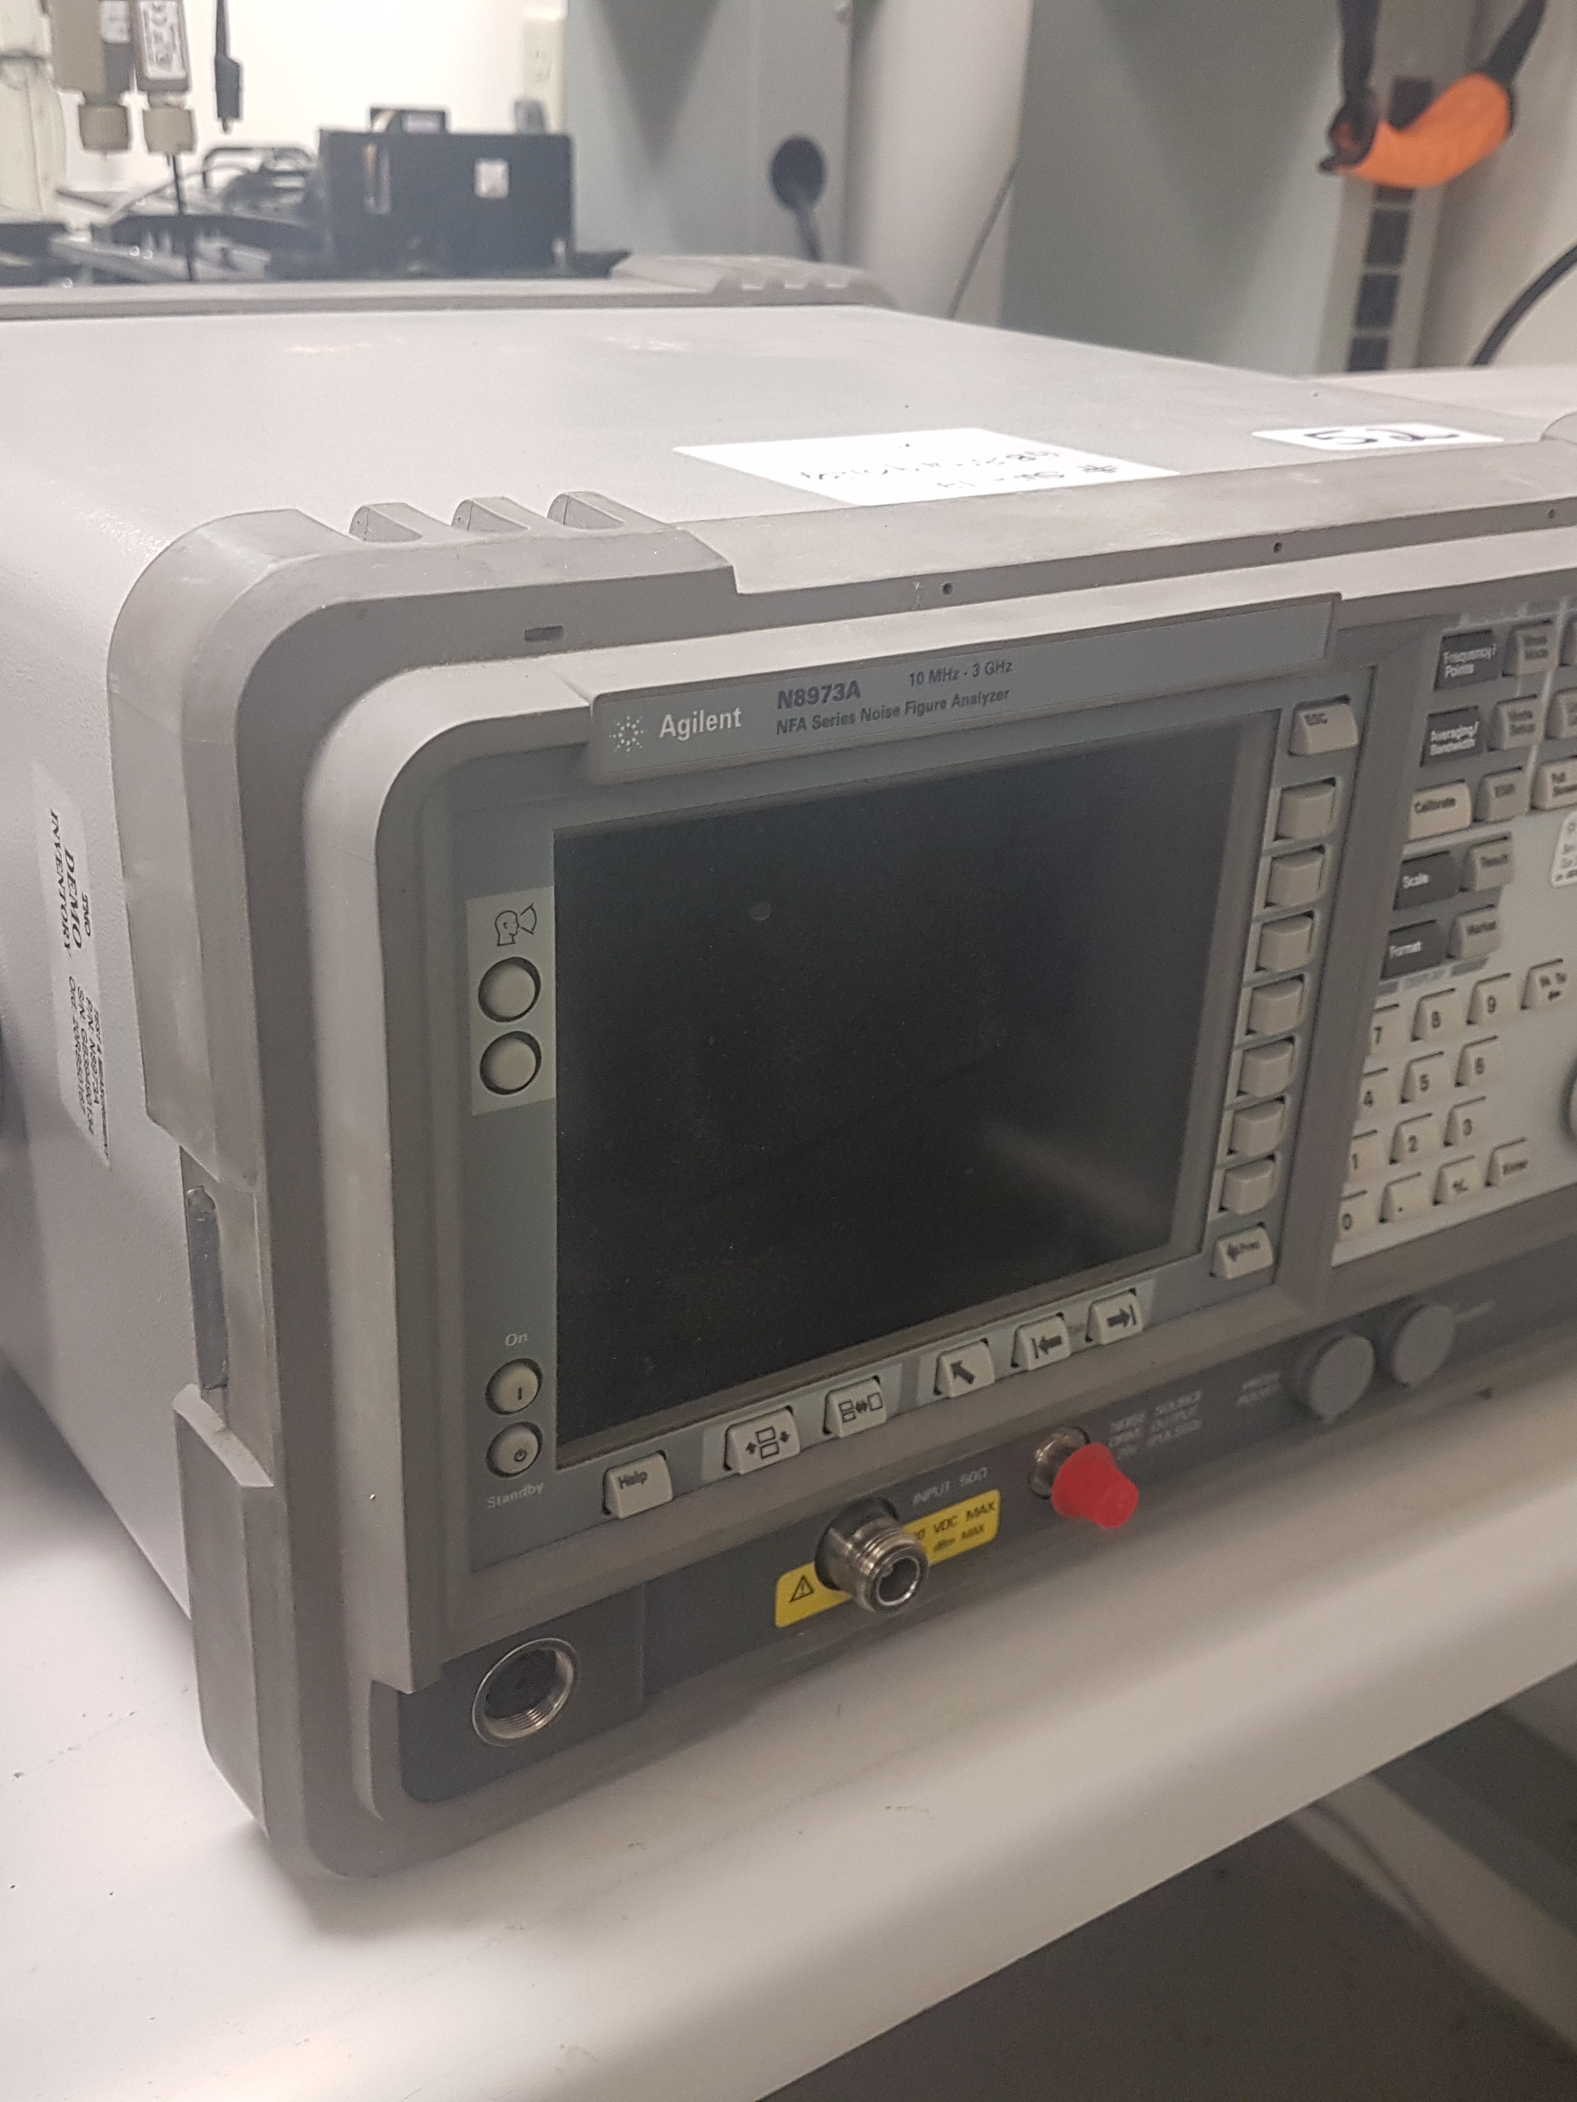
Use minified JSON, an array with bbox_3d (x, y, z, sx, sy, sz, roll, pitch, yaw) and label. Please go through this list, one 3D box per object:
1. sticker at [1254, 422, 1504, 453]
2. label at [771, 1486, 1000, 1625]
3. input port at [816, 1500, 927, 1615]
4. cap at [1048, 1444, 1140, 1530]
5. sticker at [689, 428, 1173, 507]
[{"bbox_3d":[0.128,-0.133,0.455,0.050,0.001,0.025,-14,29,-31],"label":"sticker"},{"bbox_3d":[0.020,0.099,0.411,0.054,0.013,0.001,-14,29,-31],"label":"label"},{"bbox_3d":[0.017,0.097,0.399,0.018,0.018,0.015,-14,29,-31],"label":"input port"},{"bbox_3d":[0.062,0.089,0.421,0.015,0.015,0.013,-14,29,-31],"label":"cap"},{"bbox_3d":[0.026,-0.111,0.399,0.076,0.001,0.060,-14,29,-31],"label":"sticker"}]

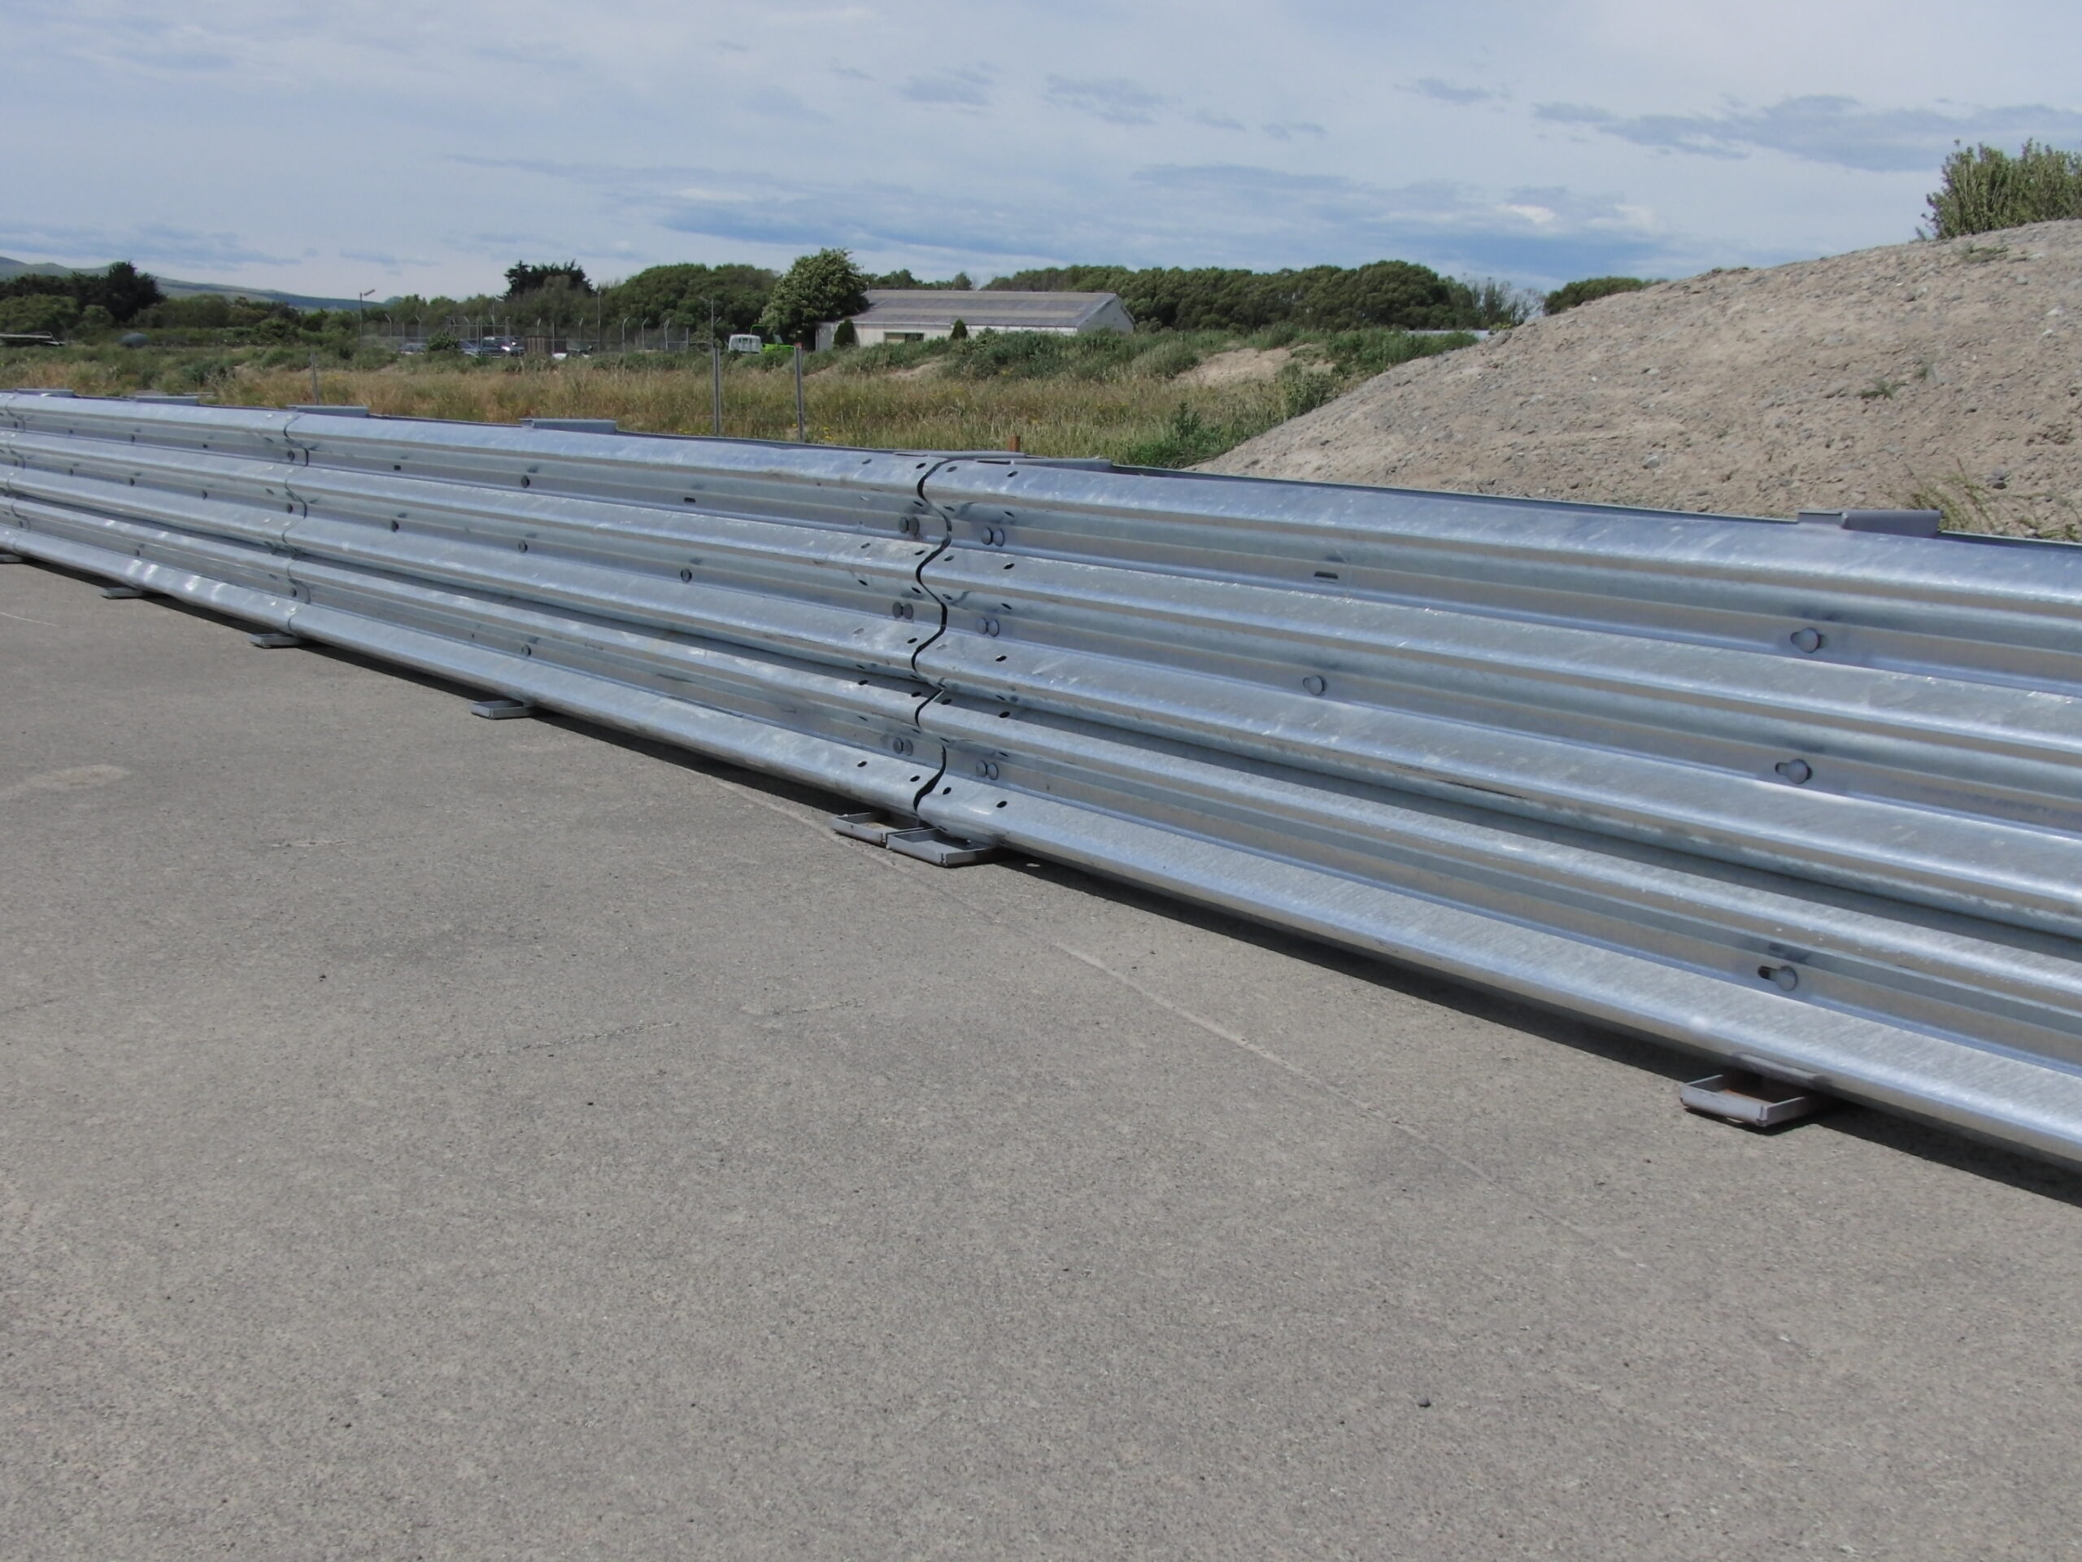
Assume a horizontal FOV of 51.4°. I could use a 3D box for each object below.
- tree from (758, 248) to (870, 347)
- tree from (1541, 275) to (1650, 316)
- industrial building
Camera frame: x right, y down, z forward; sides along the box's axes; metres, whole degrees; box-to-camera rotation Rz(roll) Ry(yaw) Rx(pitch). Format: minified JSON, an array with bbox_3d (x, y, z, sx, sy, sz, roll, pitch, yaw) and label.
[{"bbox_3d":[-14.252,-29.986,136.006,6.900,7.200,6.700,0,11,0],"label":"tree"},{"bbox_3d":[36.907,-30.284,142.200,8.300,5.800,7.500,0,11,0],"label":"tree"},{"bbox_3d":[-4.228,-28.865,138.971,18.300,4.800,9.800,5,12,22],"label":"industrial building"}]

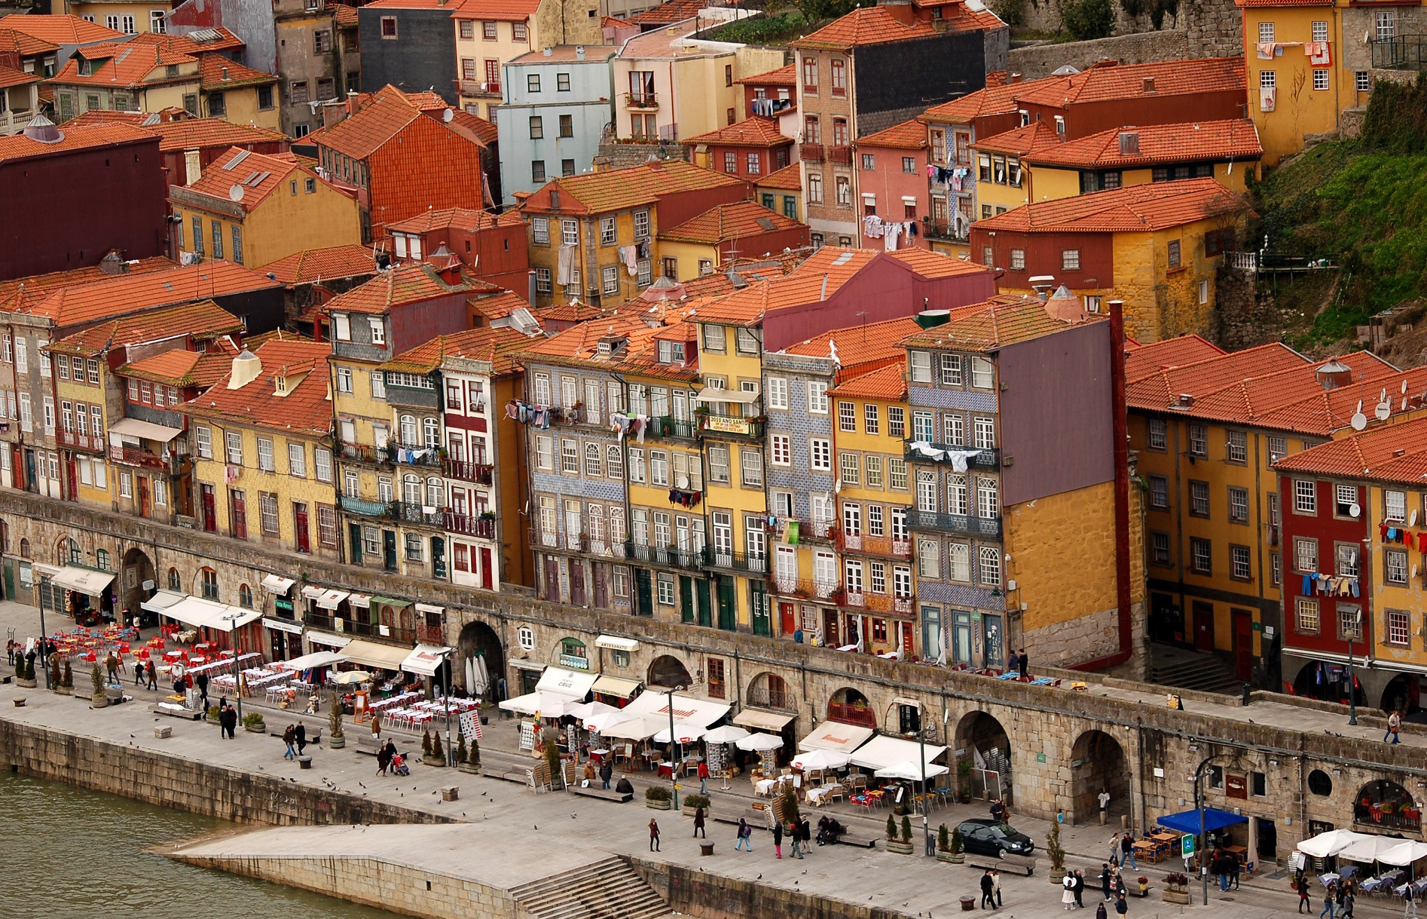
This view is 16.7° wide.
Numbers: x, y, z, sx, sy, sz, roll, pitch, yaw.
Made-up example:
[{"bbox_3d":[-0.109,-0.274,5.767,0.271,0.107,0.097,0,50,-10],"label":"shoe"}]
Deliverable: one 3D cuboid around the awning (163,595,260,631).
[{"bbox_3d":[-29.104,8.948,282.060,2.050,0.720,8.085,-10,11,-36],"label":"awning"}]

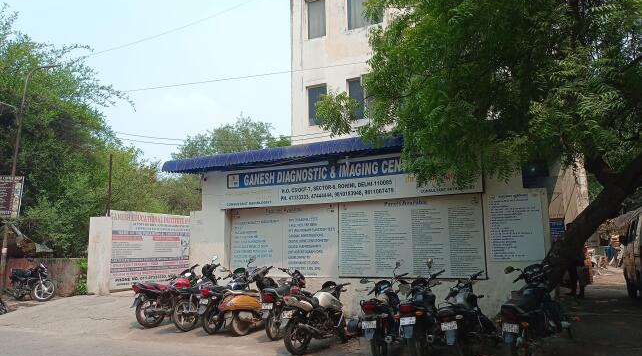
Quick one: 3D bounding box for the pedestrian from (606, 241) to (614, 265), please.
[{"bbox_3d":[15.956,4.134,28.589,0.500,1.620,0.350,-5,-10,25],"label":"pedestrian"}]

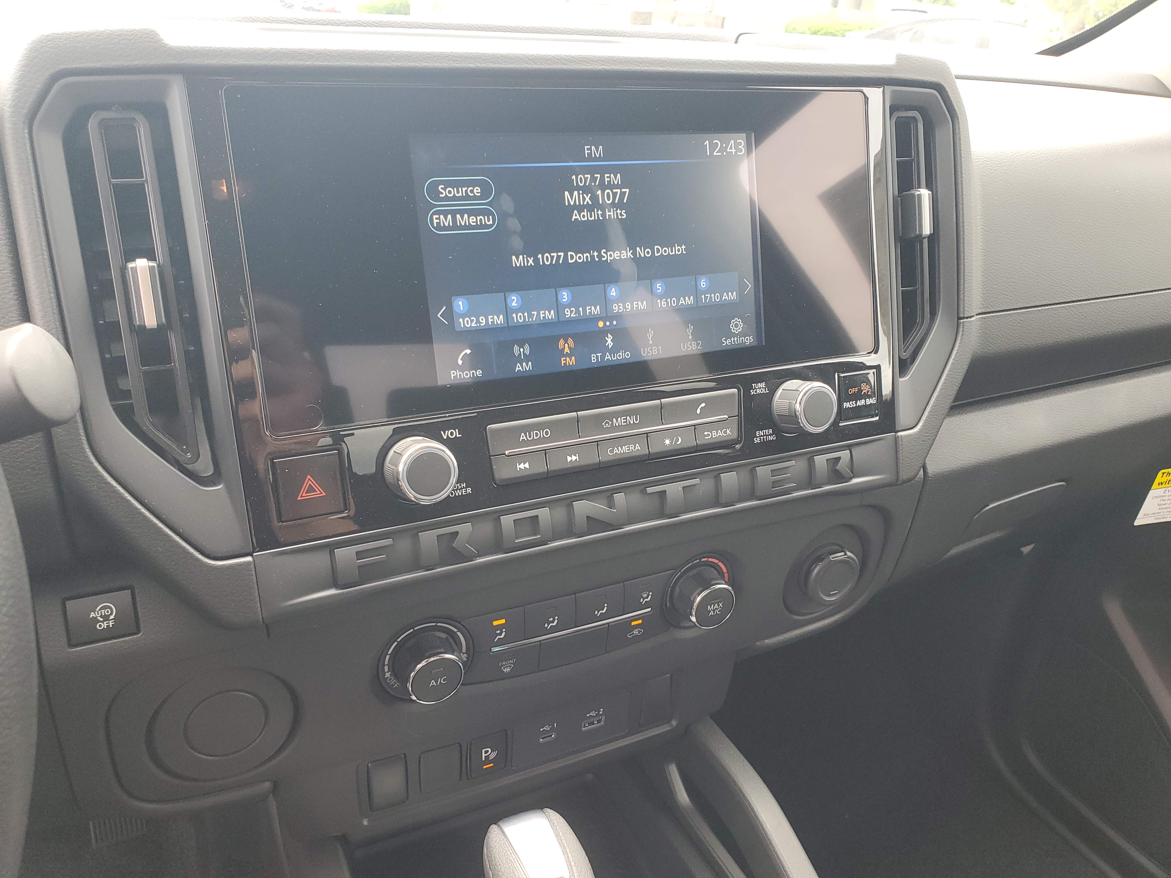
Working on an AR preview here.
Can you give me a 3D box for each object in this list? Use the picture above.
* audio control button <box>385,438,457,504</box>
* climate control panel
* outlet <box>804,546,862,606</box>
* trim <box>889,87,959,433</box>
[{"bbox_3d":[-0.071,0.014,0.383,0.028,0.028,0.024,-9,11,-23],"label":"audio control button"},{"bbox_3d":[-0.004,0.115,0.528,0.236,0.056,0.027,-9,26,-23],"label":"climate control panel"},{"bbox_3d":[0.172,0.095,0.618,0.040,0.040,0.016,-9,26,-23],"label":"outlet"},{"bbox_3d":[0.190,-0.101,0.512,0.053,0.192,0.025,-9,11,-23],"label":"trim"}]

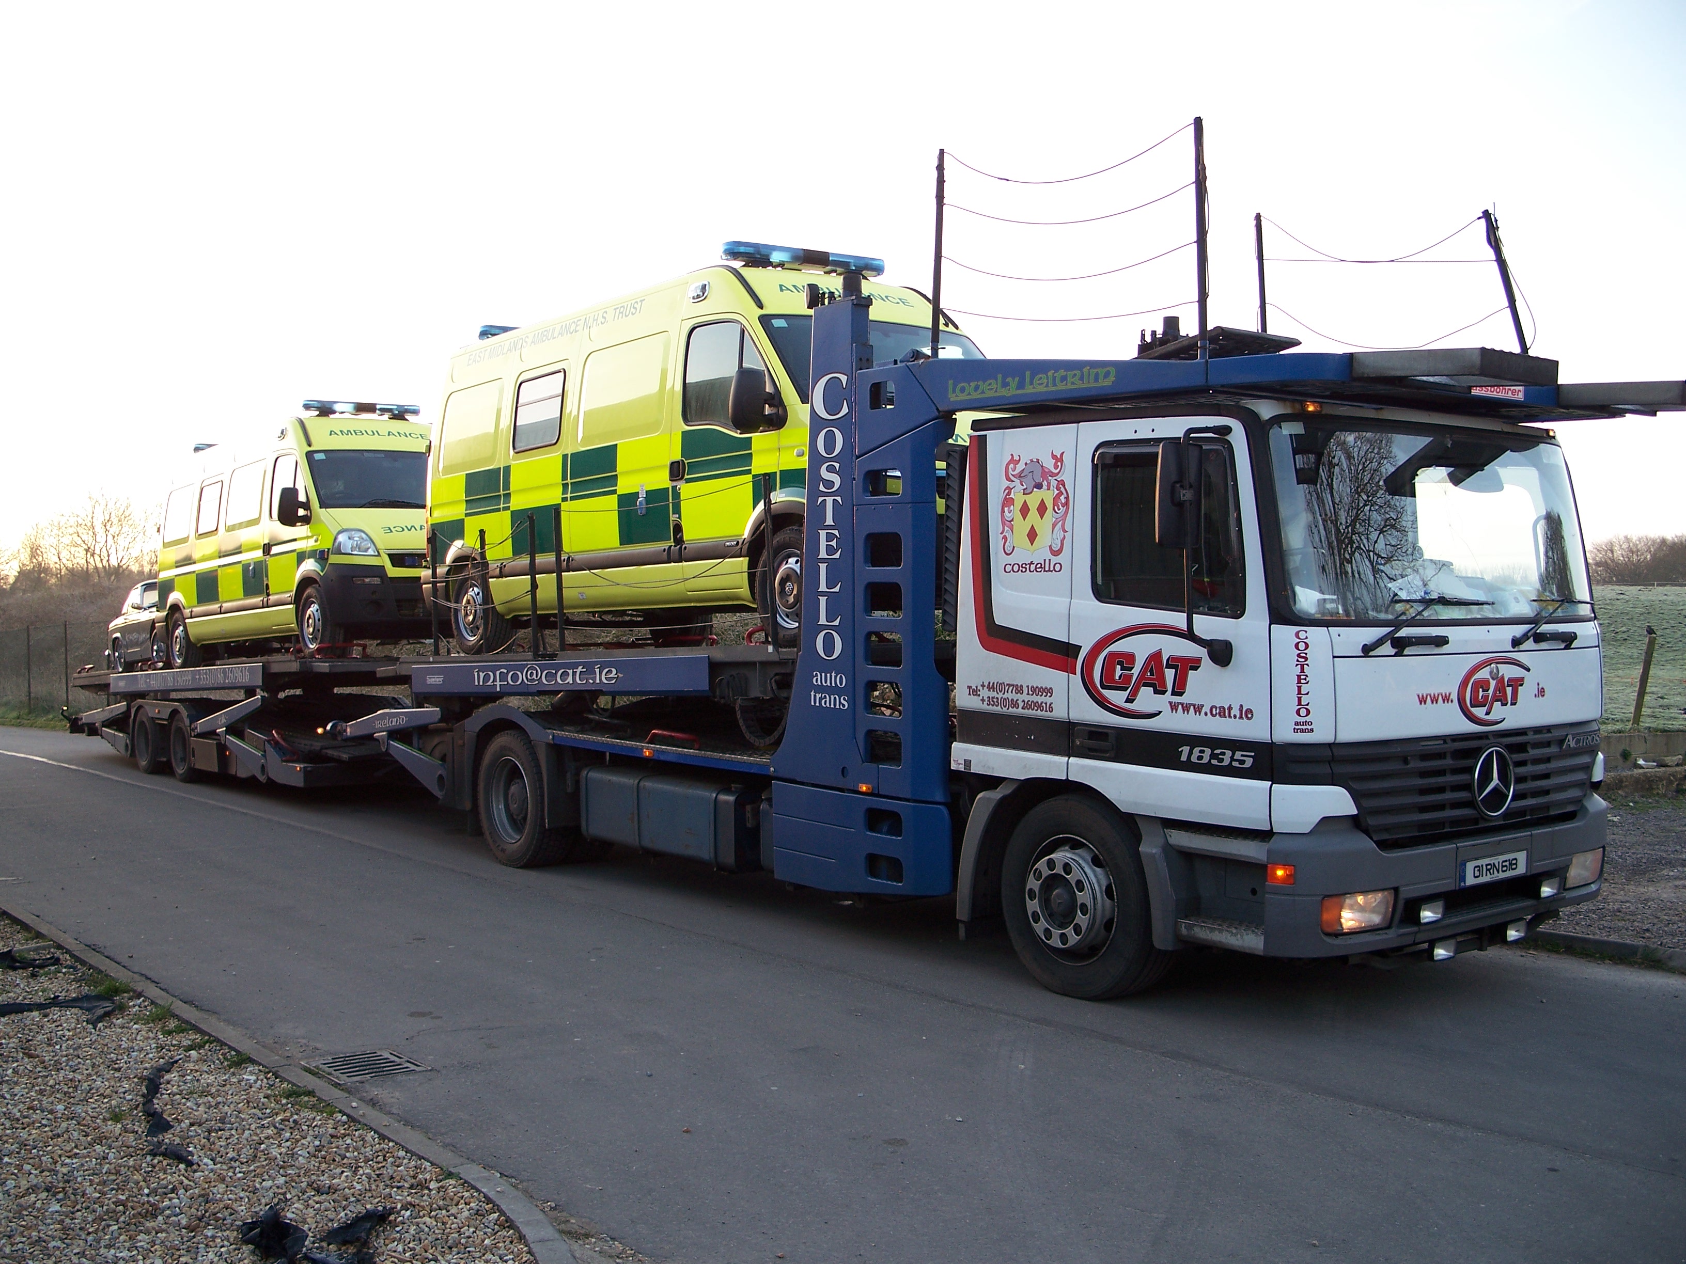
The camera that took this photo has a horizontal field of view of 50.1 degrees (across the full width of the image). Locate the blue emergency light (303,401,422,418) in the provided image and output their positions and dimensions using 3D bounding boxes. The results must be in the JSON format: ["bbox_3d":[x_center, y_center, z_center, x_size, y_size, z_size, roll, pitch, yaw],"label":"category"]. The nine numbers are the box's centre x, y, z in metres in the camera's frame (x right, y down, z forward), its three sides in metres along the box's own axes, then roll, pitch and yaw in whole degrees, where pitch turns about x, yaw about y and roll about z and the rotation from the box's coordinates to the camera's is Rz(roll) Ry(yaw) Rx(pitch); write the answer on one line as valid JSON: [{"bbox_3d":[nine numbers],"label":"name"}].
[{"bbox_3d":[-4.722,-2.162,17.712,1.200,0.140,0.300,-2,-1,-37],"label":"blue emergency light"}]

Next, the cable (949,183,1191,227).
[{"bbox_3d":[0.997,-1.993,8.265,0.030,0.200,1.581,-2,2,-37],"label":"cable"}]

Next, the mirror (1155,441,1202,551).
[{"bbox_3d":[1.382,-0.570,7.432,0.190,0.440,0.090,-1,2,-27],"label":"mirror"}]

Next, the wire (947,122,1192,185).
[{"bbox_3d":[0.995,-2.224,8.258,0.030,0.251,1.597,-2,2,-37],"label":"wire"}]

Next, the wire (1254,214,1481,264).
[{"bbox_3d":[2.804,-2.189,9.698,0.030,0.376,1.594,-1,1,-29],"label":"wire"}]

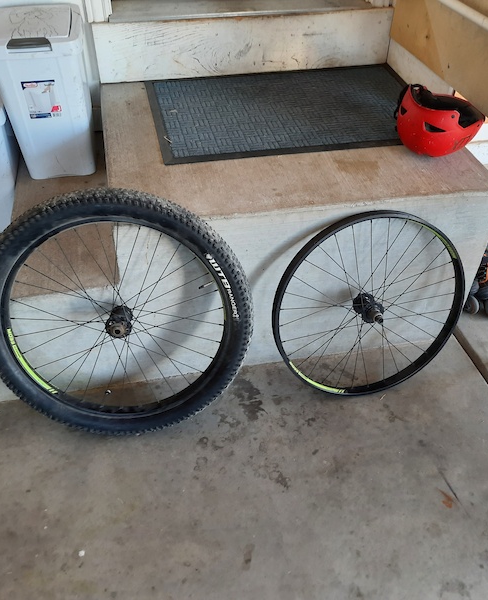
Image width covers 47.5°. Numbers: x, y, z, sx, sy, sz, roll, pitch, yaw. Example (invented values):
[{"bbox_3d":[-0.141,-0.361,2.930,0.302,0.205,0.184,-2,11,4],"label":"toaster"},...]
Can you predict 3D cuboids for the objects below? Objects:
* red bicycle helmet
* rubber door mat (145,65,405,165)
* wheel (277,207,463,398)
[{"bbox_3d":[0.569,-0.523,1.625,0.272,0.190,0.210,16,41,7],"label":"red bicycle helmet"},{"bbox_3d":[0.166,-0.652,1.877,0.930,0.012,0.612,-7,44,-10],"label":"rubber door mat"},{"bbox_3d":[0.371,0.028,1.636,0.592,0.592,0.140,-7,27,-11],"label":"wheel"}]

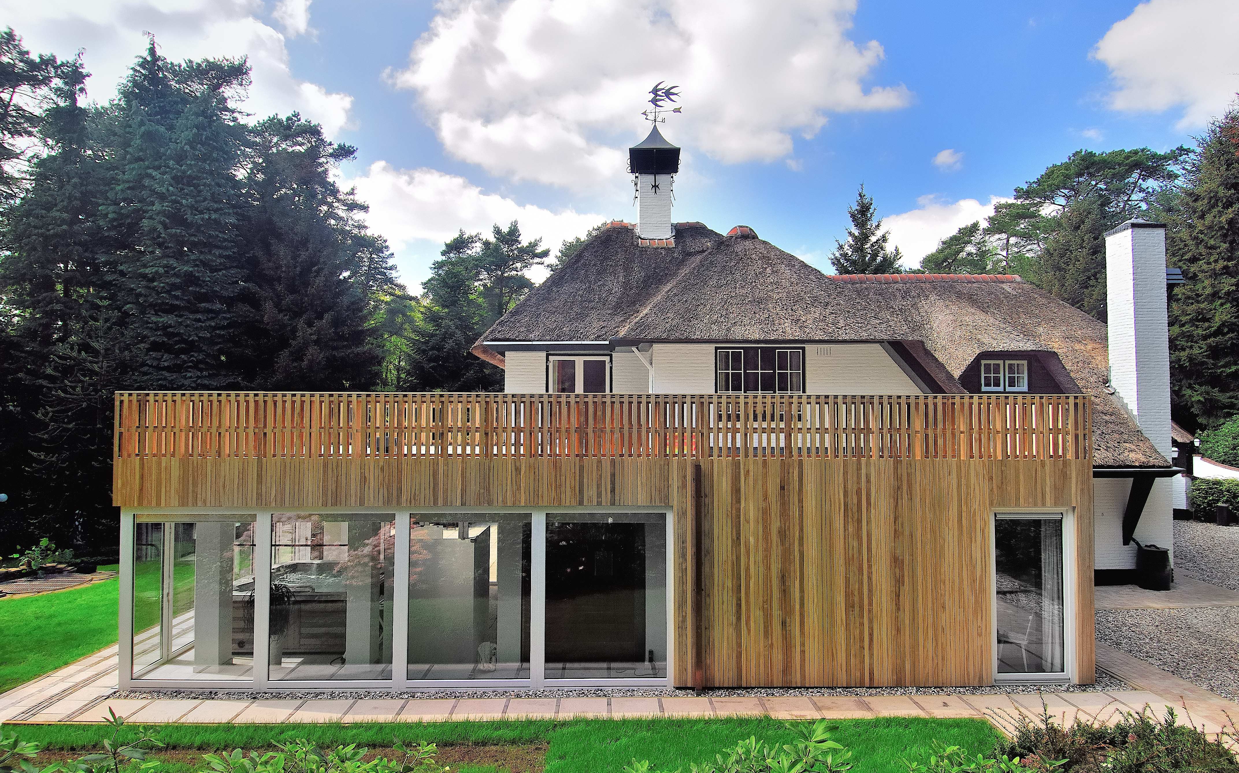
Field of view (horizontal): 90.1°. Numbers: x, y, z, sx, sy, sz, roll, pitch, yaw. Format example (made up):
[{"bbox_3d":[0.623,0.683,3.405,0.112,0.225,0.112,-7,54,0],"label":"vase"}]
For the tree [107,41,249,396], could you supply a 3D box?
[{"bbox_3d":[-15.171,-3.821,21.337,4.947,16.530,4.947,0,-2,-1],"label":"tree"}]

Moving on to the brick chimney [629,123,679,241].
[{"bbox_3d":[0.864,-5.043,15.810,1.270,3.021,1.200,0,-2,-1],"label":"brick chimney"}]

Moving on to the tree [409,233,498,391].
[{"bbox_3d":[-7.751,-1.299,28.909,4.228,12.025,4.228,0,-2,-1],"label":"tree"}]

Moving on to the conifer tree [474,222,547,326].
[{"bbox_3d":[-5.545,-1.911,31.975,3.836,13.462,3.836,0,-2,-1],"label":"conifer tree"}]

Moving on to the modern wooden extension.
[{"bbox_3d":[-0.174,2.152,10.938,13.284,3.979,5.100,0,-2,-1],"label":"modern wooden extension"}]

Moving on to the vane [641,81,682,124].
[{"bbox_3d":[1.085,-7.307,15.940,1.027,1.140,0.450,0,-2,7],"label":"vane"}]

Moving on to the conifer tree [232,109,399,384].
[{"bbox_3d":[-11.286,-2.859,22.884,6.081,14.728,6.081,0,-2,-1],"label":"conifer tree"}]

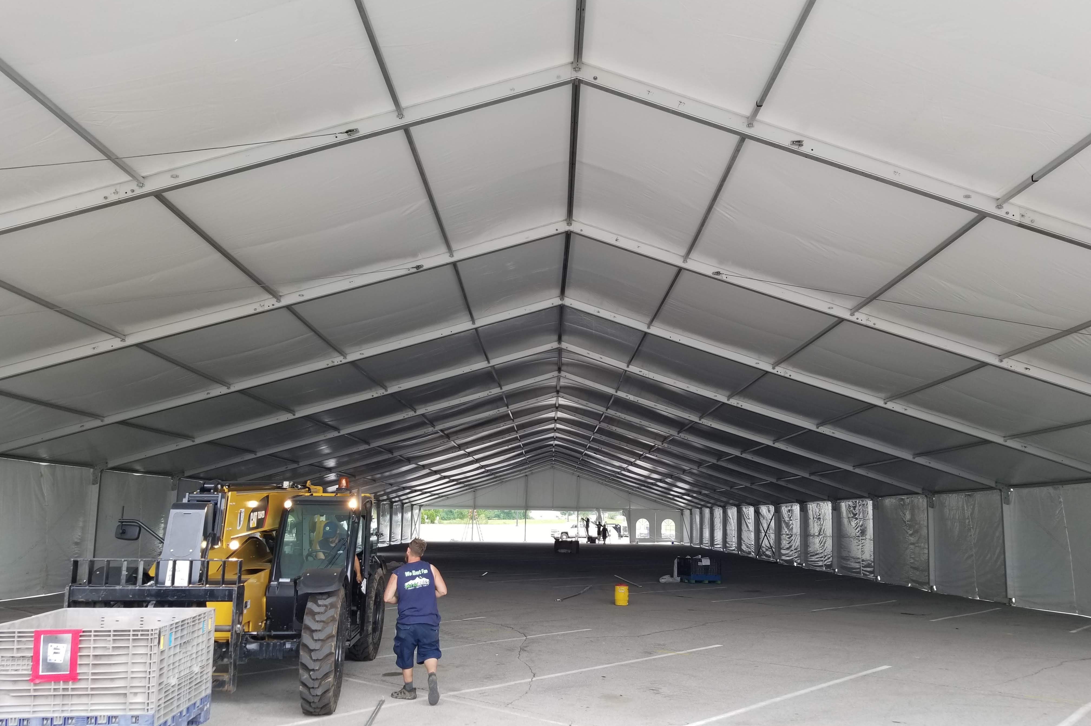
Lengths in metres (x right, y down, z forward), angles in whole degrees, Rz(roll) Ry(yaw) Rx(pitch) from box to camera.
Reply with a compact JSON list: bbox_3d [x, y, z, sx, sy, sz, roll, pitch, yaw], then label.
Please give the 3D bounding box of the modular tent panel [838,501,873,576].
[{"bbox_3d":[13.426,7.497,35.515,0.080,3.280,4.800,1,-11,0],"label":"modular tent panel"}]

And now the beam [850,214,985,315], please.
[{"bbox_3d":[5.388,-1.424,11.907,0.075,0.090,4.800,17,-10,4],"label":"beam"}]

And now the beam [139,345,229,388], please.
[{"bbox_3d":[-7.234,0.051,16.268,0.075,0.090,4.800,-15,-11,-3],"label":"beam"}]

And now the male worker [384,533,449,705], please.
[{"bbox_3d":[-1.412,2.798,9.043,0.640,1.720,0.500,2,-11,-6],"label":"male worker"}]

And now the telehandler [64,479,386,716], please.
[{"bbox_3d":[-3.292,2.488,9.567,2.450,2.470,5.800,2,-11,-4],"label":"telehandler"}]

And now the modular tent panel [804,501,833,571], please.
[{"bbox_3d":[13.455,8.438,40.229,0.080,3.250,4.800,1,-11,0],"label":"modular tent panel"}]

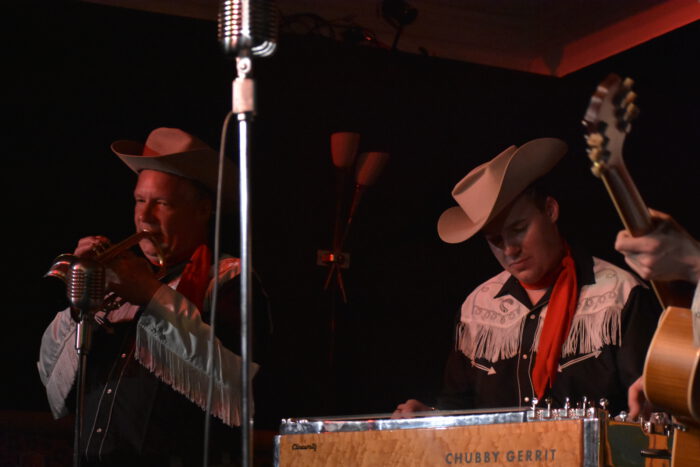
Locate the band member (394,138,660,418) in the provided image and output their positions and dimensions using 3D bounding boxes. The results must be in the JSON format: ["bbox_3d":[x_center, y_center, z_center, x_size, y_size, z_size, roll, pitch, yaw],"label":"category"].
[{"bbox_3d":[0.395,0.630,4.470,0.600,1.720,0.500,-5,-11,27],"label":"band member"}]

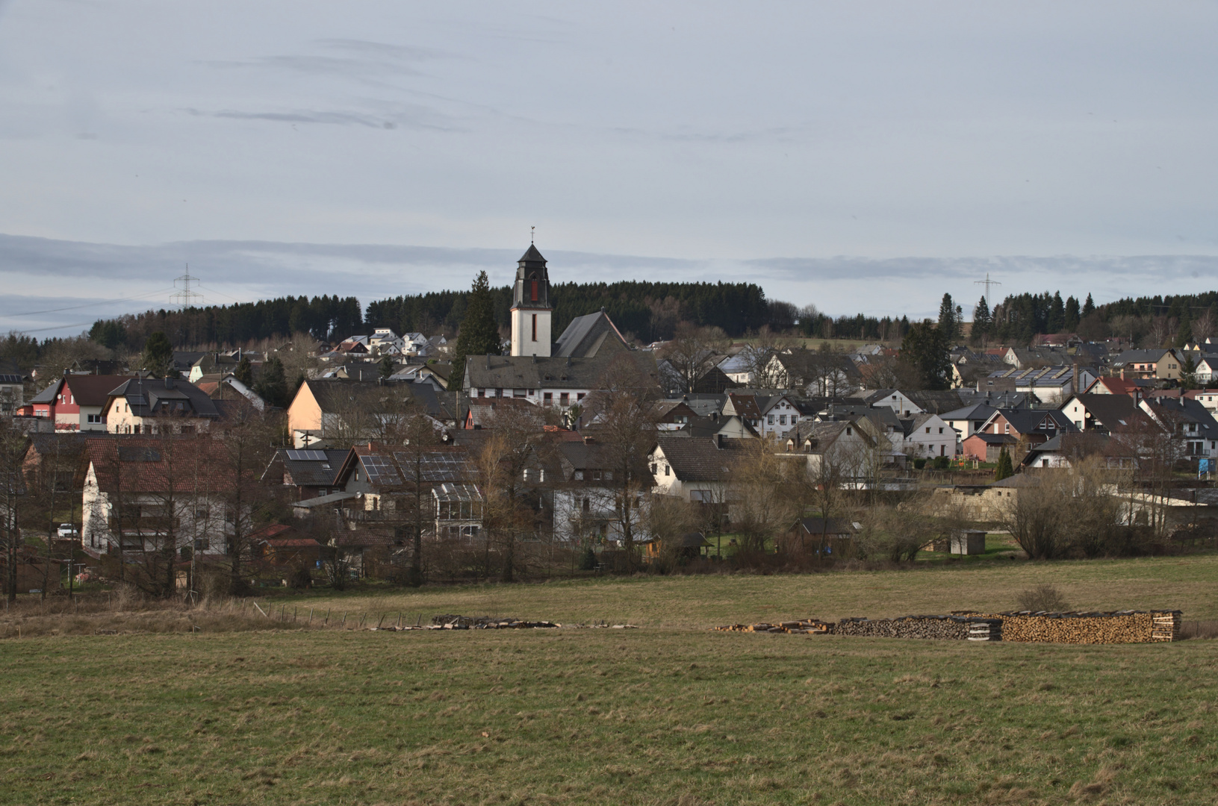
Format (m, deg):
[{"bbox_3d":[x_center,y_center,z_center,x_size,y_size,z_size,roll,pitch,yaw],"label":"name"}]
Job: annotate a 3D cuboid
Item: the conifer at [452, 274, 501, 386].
[{"bbox_3d":[-22.870,-11.340,395.000,9.400,23.080,9.400,0,0,0],"label":"conifer"}]

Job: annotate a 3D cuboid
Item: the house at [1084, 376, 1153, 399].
[{"bbox_3d":[96.690,-0.450,430.000,11.000,8.680,9.500,0,0,-40],"label":"house"}]

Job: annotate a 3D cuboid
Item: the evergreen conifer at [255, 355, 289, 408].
[{"bbox_3d":[-57.480,-2.910,385.000,5.600,9.870,5.400,0,0,0],"label":"evergreen conifer"}]

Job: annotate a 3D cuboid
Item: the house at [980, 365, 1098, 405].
[{"bbox_3d":[86.620,-2.390,455.000,11.500,9.950,21.500,0,0,-40],"label":"house"}]

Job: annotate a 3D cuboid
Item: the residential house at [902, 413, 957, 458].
[{"bbox_3d":[51.290,5.680,378.000,9.300,7.870,10.500,0,0,-24],"label":"residential house"}]

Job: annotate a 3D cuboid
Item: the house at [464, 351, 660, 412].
[{"bbox_3d":[-7.450,-2.230,365.000,31.000,11.660,12.000,0,0,-9],"label":"house"}]

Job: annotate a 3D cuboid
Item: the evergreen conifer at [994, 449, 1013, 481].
[{"bbox_3d":[59.280,9.210,340.000,2.800,5.150,2.700,0,0,0],"label":"evergreen conifer"}]

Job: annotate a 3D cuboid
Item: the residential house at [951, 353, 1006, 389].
[{"bbox_3d":[80.290,-6.640,490.000,11.000,8.550,9.500,0,0,-25],"label":"residential house"}]

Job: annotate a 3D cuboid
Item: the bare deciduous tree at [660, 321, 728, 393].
[{"bbox_3d":[16.000,-8.320,430.000,13.300,13.740,12.500,0,0,0],"label":"bare deciduous tree"}]

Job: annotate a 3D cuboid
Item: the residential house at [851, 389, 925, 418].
[{"bbox_3d":[52.060,1.820,428.000,10.800,8.640,12.000,0,0,-23],"label":"residential house"}]

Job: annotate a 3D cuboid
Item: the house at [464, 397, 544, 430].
[{"bbox_3d":[-14.950,3.380,322.000,10.500,7.450,8.500,0,0,-17],"label":"house"}]

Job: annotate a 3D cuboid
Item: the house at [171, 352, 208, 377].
[{"bbox_3d":[-101.460,-8.500,550.000,10.000,7.980,9.000,0,0,0],"label":"house"}]

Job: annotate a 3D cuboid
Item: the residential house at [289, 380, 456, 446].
[{"bbox_3d":[-34.550,1.520,328.000,21.500,9.790,9.500,0,0,-36],"label":"residential house"}]

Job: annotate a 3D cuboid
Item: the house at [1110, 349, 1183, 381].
[{"bbox_3d":[145.120,-10.260,610.000,10.500,8.720,16.000,0,0,-38],"label":"house"}]

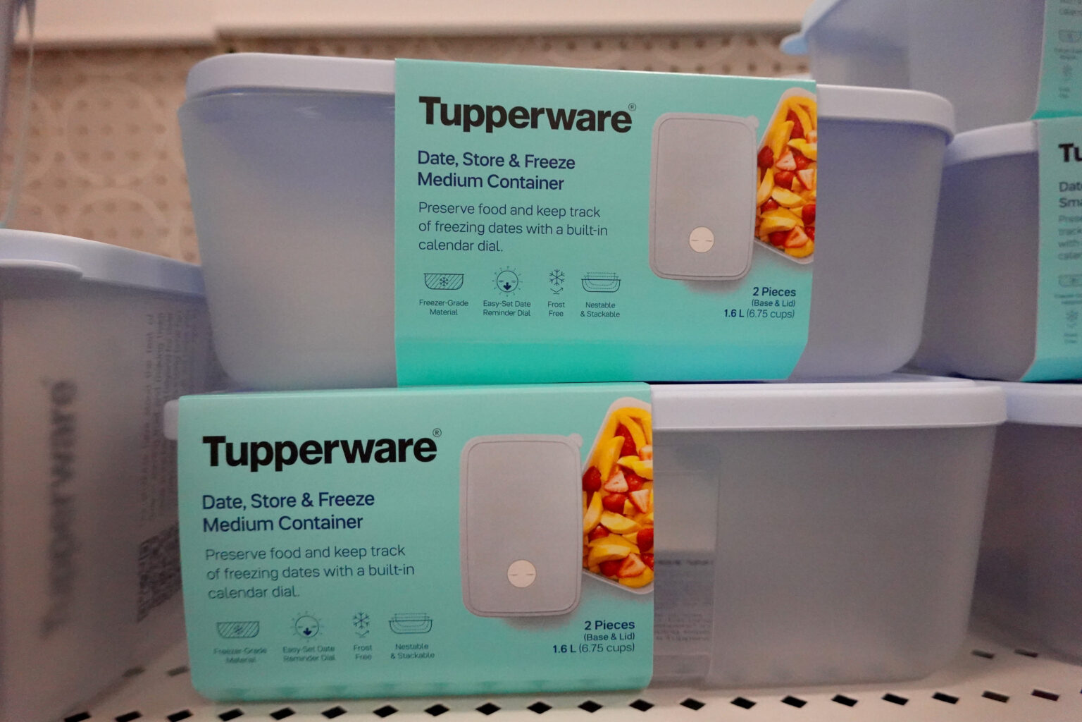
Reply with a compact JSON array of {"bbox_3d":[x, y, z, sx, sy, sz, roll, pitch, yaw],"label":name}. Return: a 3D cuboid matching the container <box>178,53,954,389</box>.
[{"bbox_3d":[0.007,-0.033,0.254,0.218,0.079,0.142,-1,0,-9],"label":"container"}]

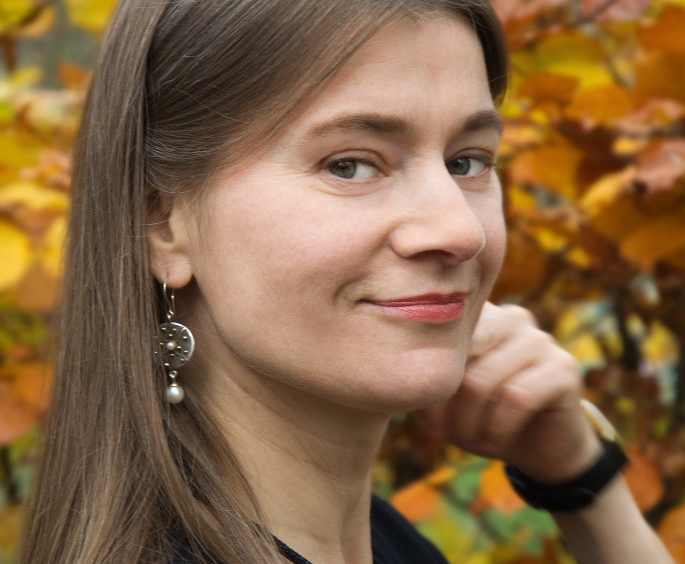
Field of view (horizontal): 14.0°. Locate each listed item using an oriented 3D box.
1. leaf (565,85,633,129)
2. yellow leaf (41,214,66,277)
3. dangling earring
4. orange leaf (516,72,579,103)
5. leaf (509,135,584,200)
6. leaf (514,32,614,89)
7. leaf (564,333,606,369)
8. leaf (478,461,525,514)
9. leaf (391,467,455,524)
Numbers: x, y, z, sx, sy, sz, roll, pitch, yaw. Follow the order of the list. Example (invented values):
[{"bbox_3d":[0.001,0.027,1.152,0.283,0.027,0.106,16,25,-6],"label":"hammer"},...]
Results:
[{"bbox_3d":[0.184,-0.126,2.000,0.050,0.032,0.025,0,2,0],"label":"leaf"},{"bbox_3d":[-0.201,-0.026,2.000,0.030,0.044,0.025,0,2,0],"label":"yellow leaf"},{"bbox_3d":[-0.078,0.026,1.270,0.021,0.058,0.010,-1,2,23],"label":"dangling earring"},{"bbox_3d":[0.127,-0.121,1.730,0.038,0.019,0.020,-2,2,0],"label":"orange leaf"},{"bbox_3d":[0.126,-0.071,1.720,0.047,0.041,0.020,-2,2,6],"label":"leaf"},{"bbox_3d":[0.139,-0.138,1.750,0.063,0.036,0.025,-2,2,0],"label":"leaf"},{"bbox_3d":[0.161,0.045,1.850,0.028,0.024,0.013,-2,2,0],"label":"leaf"},{"bbox_3d":[0.113,0.142,1.950,0.038,0.041,0.025,0,2,0],"label":"leaf"},{"bbox_3d":[0.050,0.133,1.750,0.040,0.035,0.018,-2,2,0],"label":"leaf"}]

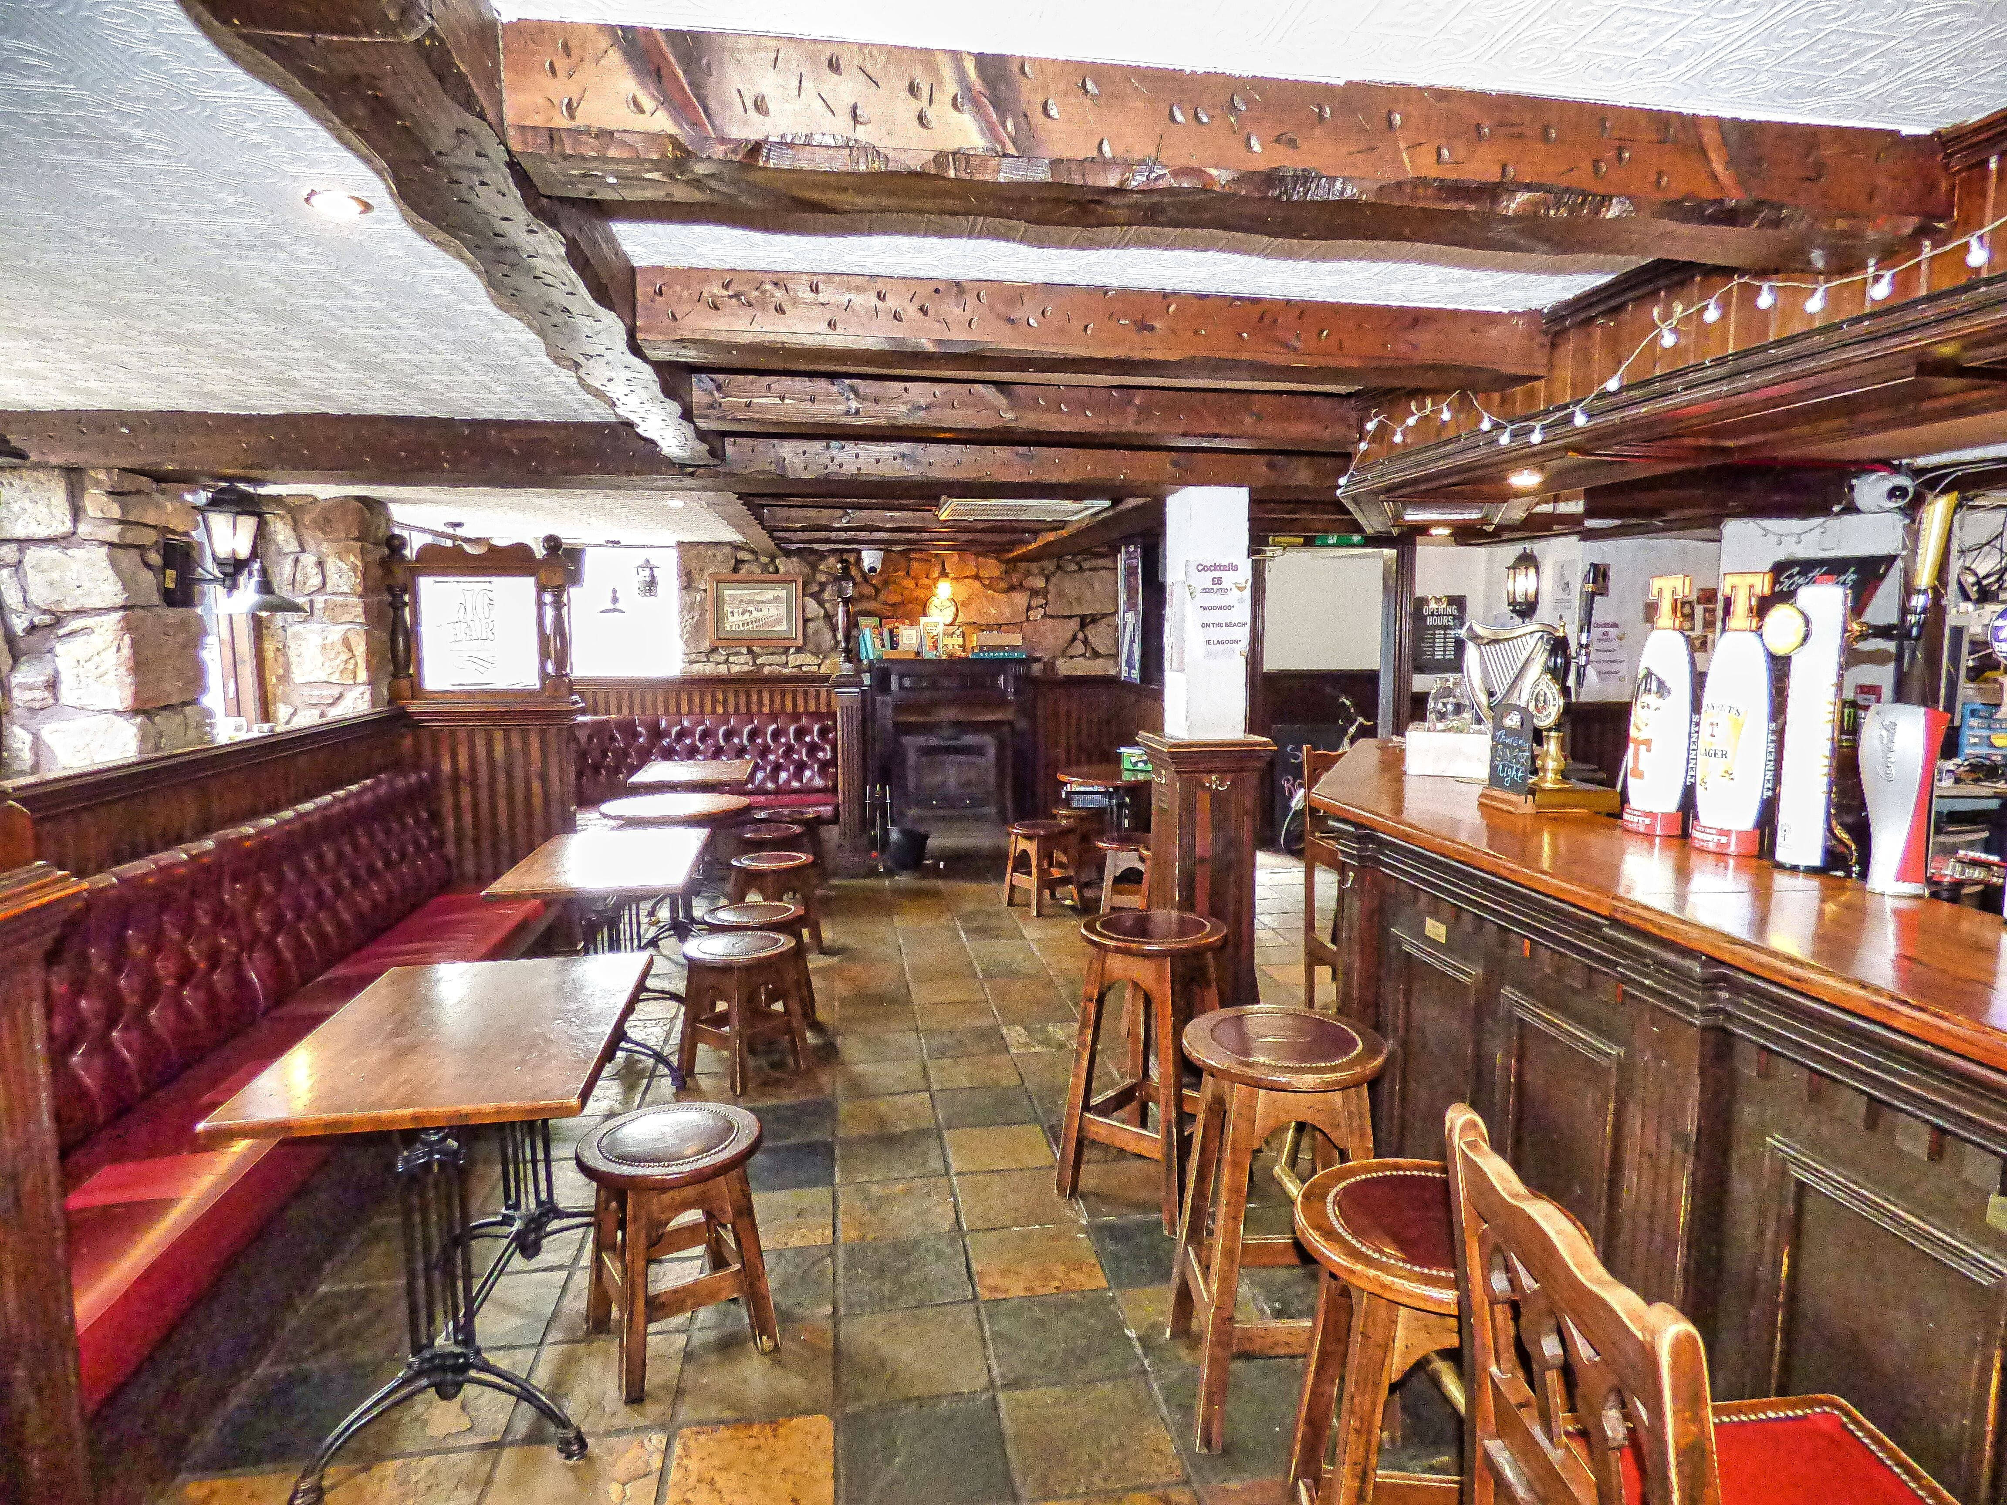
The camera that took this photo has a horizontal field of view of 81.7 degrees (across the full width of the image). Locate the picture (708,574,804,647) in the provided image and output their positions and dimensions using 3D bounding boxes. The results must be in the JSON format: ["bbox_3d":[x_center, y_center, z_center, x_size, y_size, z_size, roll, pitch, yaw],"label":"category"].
[{"bbox_3d":[-1.606,-0.920,7.515,0.600,0.461,0.035,-1,6,-8],"label":"picture"}]

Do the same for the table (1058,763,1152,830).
[{"bbox_3d":[0.630,0.488,6.647,0.680,0.735,0.680,-1,6,-8],"label":"table"}]

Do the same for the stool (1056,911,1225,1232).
[{"bbox_3d":[0.406,0.836,3.145,0.390,0.732,0.390,5,8,40],"label":"stool"}]

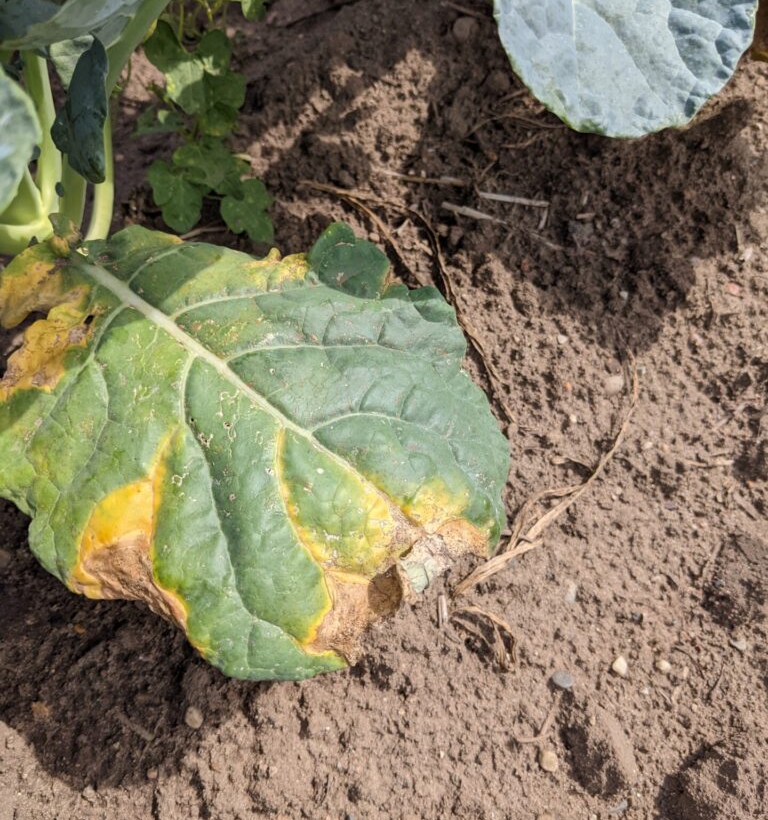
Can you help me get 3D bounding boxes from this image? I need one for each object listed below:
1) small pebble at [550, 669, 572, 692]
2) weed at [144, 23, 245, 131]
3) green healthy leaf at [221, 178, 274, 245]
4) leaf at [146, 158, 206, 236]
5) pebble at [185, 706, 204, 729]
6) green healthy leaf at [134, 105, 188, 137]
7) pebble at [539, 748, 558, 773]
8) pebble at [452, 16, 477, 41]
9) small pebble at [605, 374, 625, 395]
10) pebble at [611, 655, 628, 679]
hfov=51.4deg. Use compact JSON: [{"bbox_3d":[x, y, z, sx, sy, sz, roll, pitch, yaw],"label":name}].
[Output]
[{"bbox_3d":[0.100,0.153,0.451,0.011,0.006,0.009,0,55,0],"label":"small pebble"},{"bbox_3d":[-0.168,-0.295,0.707,0.085,0.065,0.072,0,55,0],"label":"weed"},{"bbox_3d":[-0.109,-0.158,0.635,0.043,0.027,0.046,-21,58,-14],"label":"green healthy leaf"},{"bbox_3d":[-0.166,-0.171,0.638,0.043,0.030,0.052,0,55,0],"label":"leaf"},{"bbox_3d":[-0.104,0.169,0.439,0.010,0.007,0.011,0,55,0],"label":"pebble"},{"bbox_3d":[-0.198,-0.254,0.703,0.046,0.016,0.026,0,55,0],"label":"green healthy leaf"},{"bbox_3d":[0.094,0.201,0.457,0.011,0.009,0.012,0,65,0],"label":"pebble"},{"bbox_3d":[0.070,-0.330,0.690,0.021,0.016,0.019,0,65,0],"label":"pebble"},{"bbox_3d":[0.161,-0.018,0.557,0.013,0.011,0.013,0,65,0],"label":"small pebble"},{"bbox_3d":[0.141,0.153,0.478,0.009,0.009,0.011,0,65,0],"label":"pebble"}]

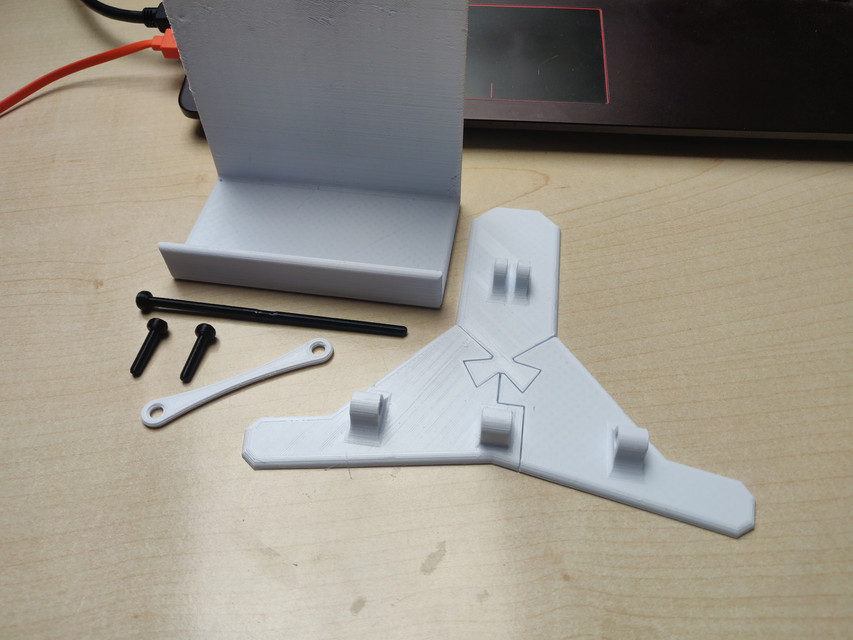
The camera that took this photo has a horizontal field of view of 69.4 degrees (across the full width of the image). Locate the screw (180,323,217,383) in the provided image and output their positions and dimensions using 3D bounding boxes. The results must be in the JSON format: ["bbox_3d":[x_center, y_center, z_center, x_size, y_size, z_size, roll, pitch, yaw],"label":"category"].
[{"bbox_3d":[-0.088,0.013,0.235,0.008,0.008,0.023,9,63,8],"label":"screw"}]

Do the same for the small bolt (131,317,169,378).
[{"bbox_3d":[-0.107,0.011,0.237,0.008,0.008,0.022,9,63,7],"label":"small bolt"}]

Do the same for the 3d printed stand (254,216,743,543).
[{"bbox_3d":[0.030,0.002,0.230,0.172,0.021,0.128,7,58,6],"label":"3d printed stand"}]

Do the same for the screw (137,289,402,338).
[{"bbox_3d":[-0.062,-0.002,0.244,0.109,0.008,0.008,7,58,5],"label":"screw"}]

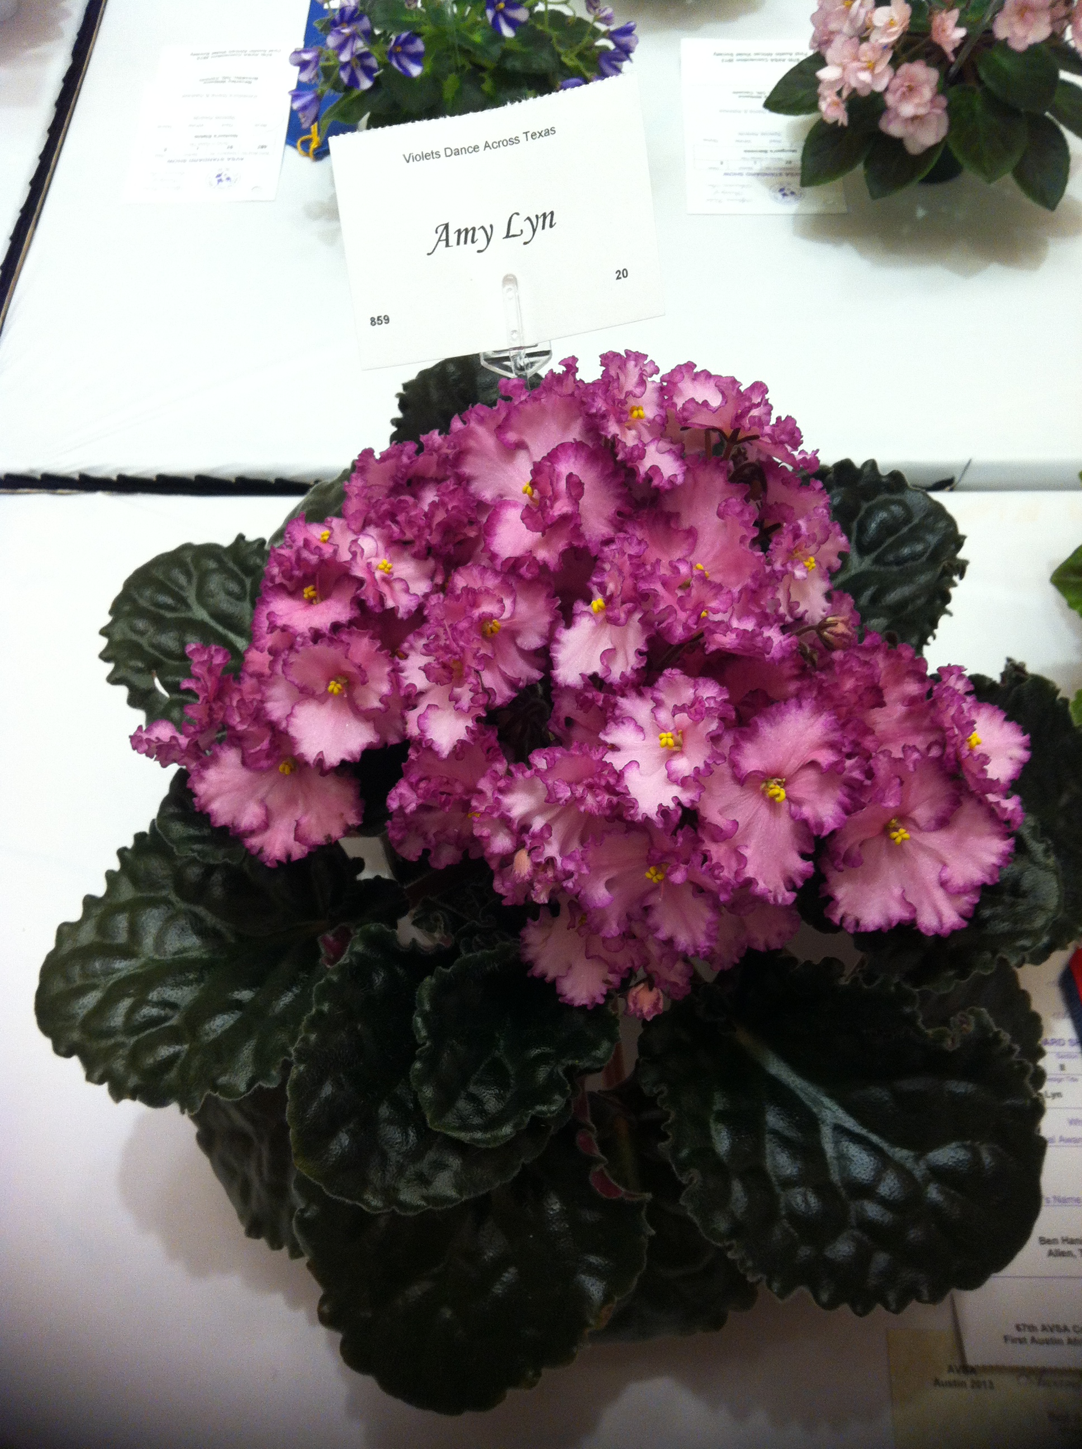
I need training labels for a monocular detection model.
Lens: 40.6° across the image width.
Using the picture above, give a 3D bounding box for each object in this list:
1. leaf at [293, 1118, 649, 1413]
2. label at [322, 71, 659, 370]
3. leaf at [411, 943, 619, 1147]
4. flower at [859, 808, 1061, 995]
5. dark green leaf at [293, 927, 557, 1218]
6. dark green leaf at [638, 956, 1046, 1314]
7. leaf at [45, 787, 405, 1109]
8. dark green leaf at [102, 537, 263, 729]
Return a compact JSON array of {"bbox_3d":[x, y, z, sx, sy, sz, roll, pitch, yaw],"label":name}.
[{"bbox_3d":[-0.021,0.140,0.393,0.097,0.030,0.081,15,82,4],"label":"leaf"},{"bbox_3d":[-0.015,-0.164,0.478,0.103,0.008,0.077,-7,90,10],"label":"label"},{"bbox_3d":[-0.008,0.081,0.360,0.050,0.025,0.047,16,72,8],"label":"leaf"},{"bbox_3d":[0.110,0.048,0.392,0.060,0.028,0.049,4,63,-10],"label":"flower"},{"bbox_3d":[-0.028,0.091,0.378,0.071,0.030,0.074,23,77,10],"label":"dark green leaf"},{"bbox_3d":[0.078,0.101,0.382,0.106,0.028,0.108,-40,81,-20],"label":"dark green leaf"},{"bbox_3d":[-0.090,0.060,0.414,0.109,0.030,0.095,-17,61,6],"label":"leaf"},{"bbox_3d":[-0.108,-0.027,0.471,0.072,0.028,0.077,18,69,21],"label":"dark green leaf"}]

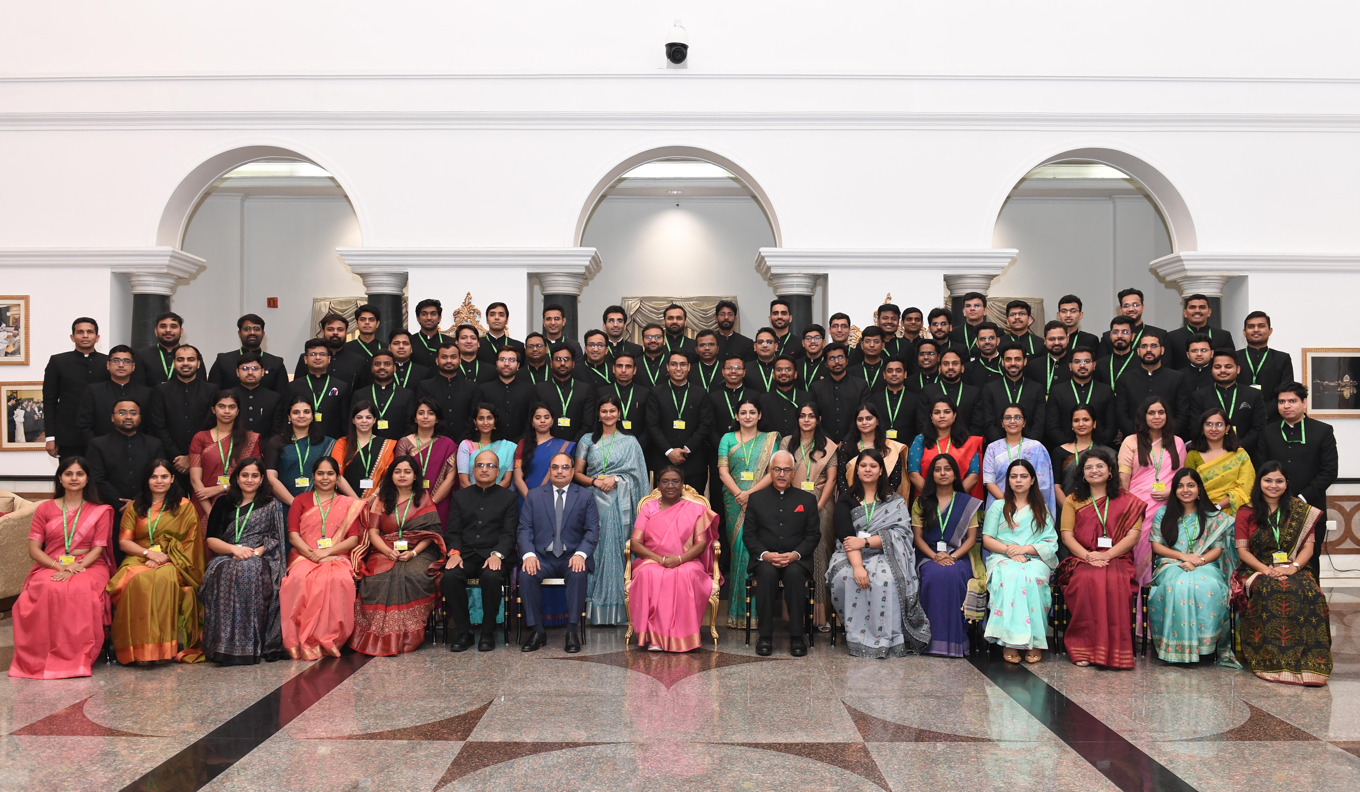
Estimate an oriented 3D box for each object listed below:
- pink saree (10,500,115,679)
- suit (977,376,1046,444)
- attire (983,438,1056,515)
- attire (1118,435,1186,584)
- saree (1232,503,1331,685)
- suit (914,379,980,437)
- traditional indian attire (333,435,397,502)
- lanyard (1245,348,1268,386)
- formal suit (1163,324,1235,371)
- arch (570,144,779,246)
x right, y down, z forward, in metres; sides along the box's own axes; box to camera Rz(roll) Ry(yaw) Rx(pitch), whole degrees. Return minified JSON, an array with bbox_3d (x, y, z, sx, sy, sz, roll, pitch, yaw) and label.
[{"bbox_3d":[-3.601,1.101,6.222,0.570,0.970,0.700,1,-2,-18],"label":"pink saree"},{"bbox_3d":[2.429,0.621,7.737,0.520,1.515,0.310,0,-2,15],"label":"suit"},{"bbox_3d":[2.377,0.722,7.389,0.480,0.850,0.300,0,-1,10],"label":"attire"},{"bbox_3d":[3.168,0.934,7.078,0.470,1.360,0.330,0,-2,18],"label":"attire"},{"bbox_3d":[3.515,1.122,6.188,0.530,0.980,0.680,0,-2,24],"label":"saree"},{"bbox_3d":[1.950,0.641,7.738,0.500,1.520,0.320,0,-1,8],"label":"suit"},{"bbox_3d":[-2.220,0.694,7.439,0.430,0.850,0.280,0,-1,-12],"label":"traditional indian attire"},{"bbox_3d":[4.240,-0.209,7.809,0.170,0.290,0.110,-1,-2,20],"label":"lanyard"},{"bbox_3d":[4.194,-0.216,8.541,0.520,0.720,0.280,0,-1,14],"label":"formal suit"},{"bbox_3d":[-0.023,-1.829,10.053,1.920,0.958,0.450,0,-2,0],"label":"arch"}]

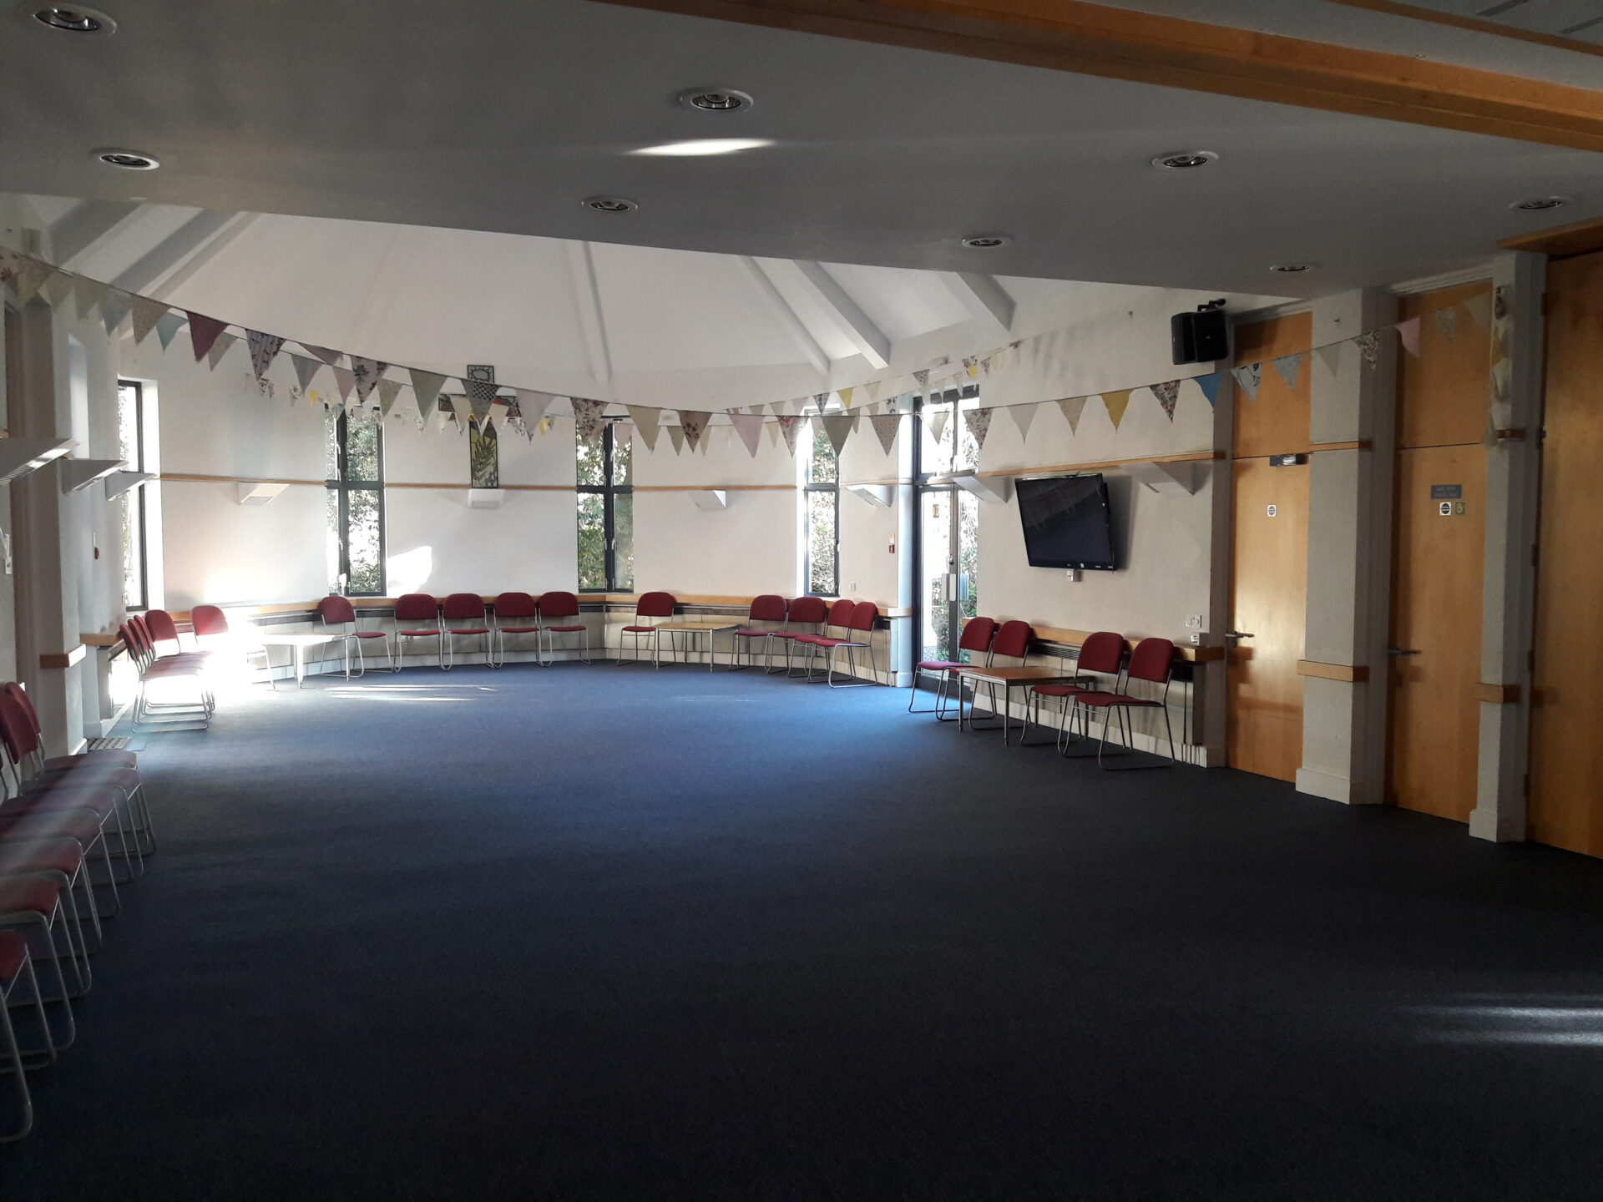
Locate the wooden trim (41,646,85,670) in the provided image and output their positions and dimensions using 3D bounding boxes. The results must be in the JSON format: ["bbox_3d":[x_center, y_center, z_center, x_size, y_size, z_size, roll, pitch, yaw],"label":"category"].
[{"bbox_3d":[-4.891,0.362,8.591,0.166,0.086,0.697,-1,3,-22],"label":"wooden trim"}]

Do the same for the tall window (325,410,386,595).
[{"bbox_3d":[-4.992,-1.098,14.432,0.660,2.060,0.170,-3,4,-43],"label":"tall window"}]

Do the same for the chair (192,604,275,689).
[{"bbox_3d":[-5.602,0.469,12.773,0.578,0.830,0.508,1,3,17],"label":"chair"}]

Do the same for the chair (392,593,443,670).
[{"bbox_3d":[-4.267,0.350,14.478,0.505,0.822,0.564,-1,4,-23],"label":"chair"}]

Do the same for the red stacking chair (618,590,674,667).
[{"bbox_3d":[-1.807,0.331,15.173,0.508,0.830,0.578,1,3,20],"label":"red stacking chair"}]

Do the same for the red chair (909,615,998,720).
[{"bbox_3d":[1.288,0.559,11.049,0.578,0.830,0.508,-1,3,-23],"label":"red chair"}]

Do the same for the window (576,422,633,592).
[{"bbox_3d":[-2.335,-1.144,15.428,0.680,2.050,0.170,0,3,2],"label":"window"}]

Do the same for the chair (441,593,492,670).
[{"bbox_3d":[-3.792,0.337,14.705,0.505,0.822,0.564,-1,4,-23],"label":"chair"}]

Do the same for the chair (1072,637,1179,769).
[{"bbox_3d":[2.166,0.684,8.815,0.578,0.830,0.508,-1,3,-19],"label":"chair"}]

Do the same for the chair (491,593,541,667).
[{"bbox_3d":[-3.305,0.334,15.138,0.508,0.830,0.578,-1,3,-20],"label":"chair"}]

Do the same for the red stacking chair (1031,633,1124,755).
[{"bbox_3d":[1.960,0.647,9.269,0.564,0.822,0.505,-1,3,-20],"label":"red stacking chair"}]

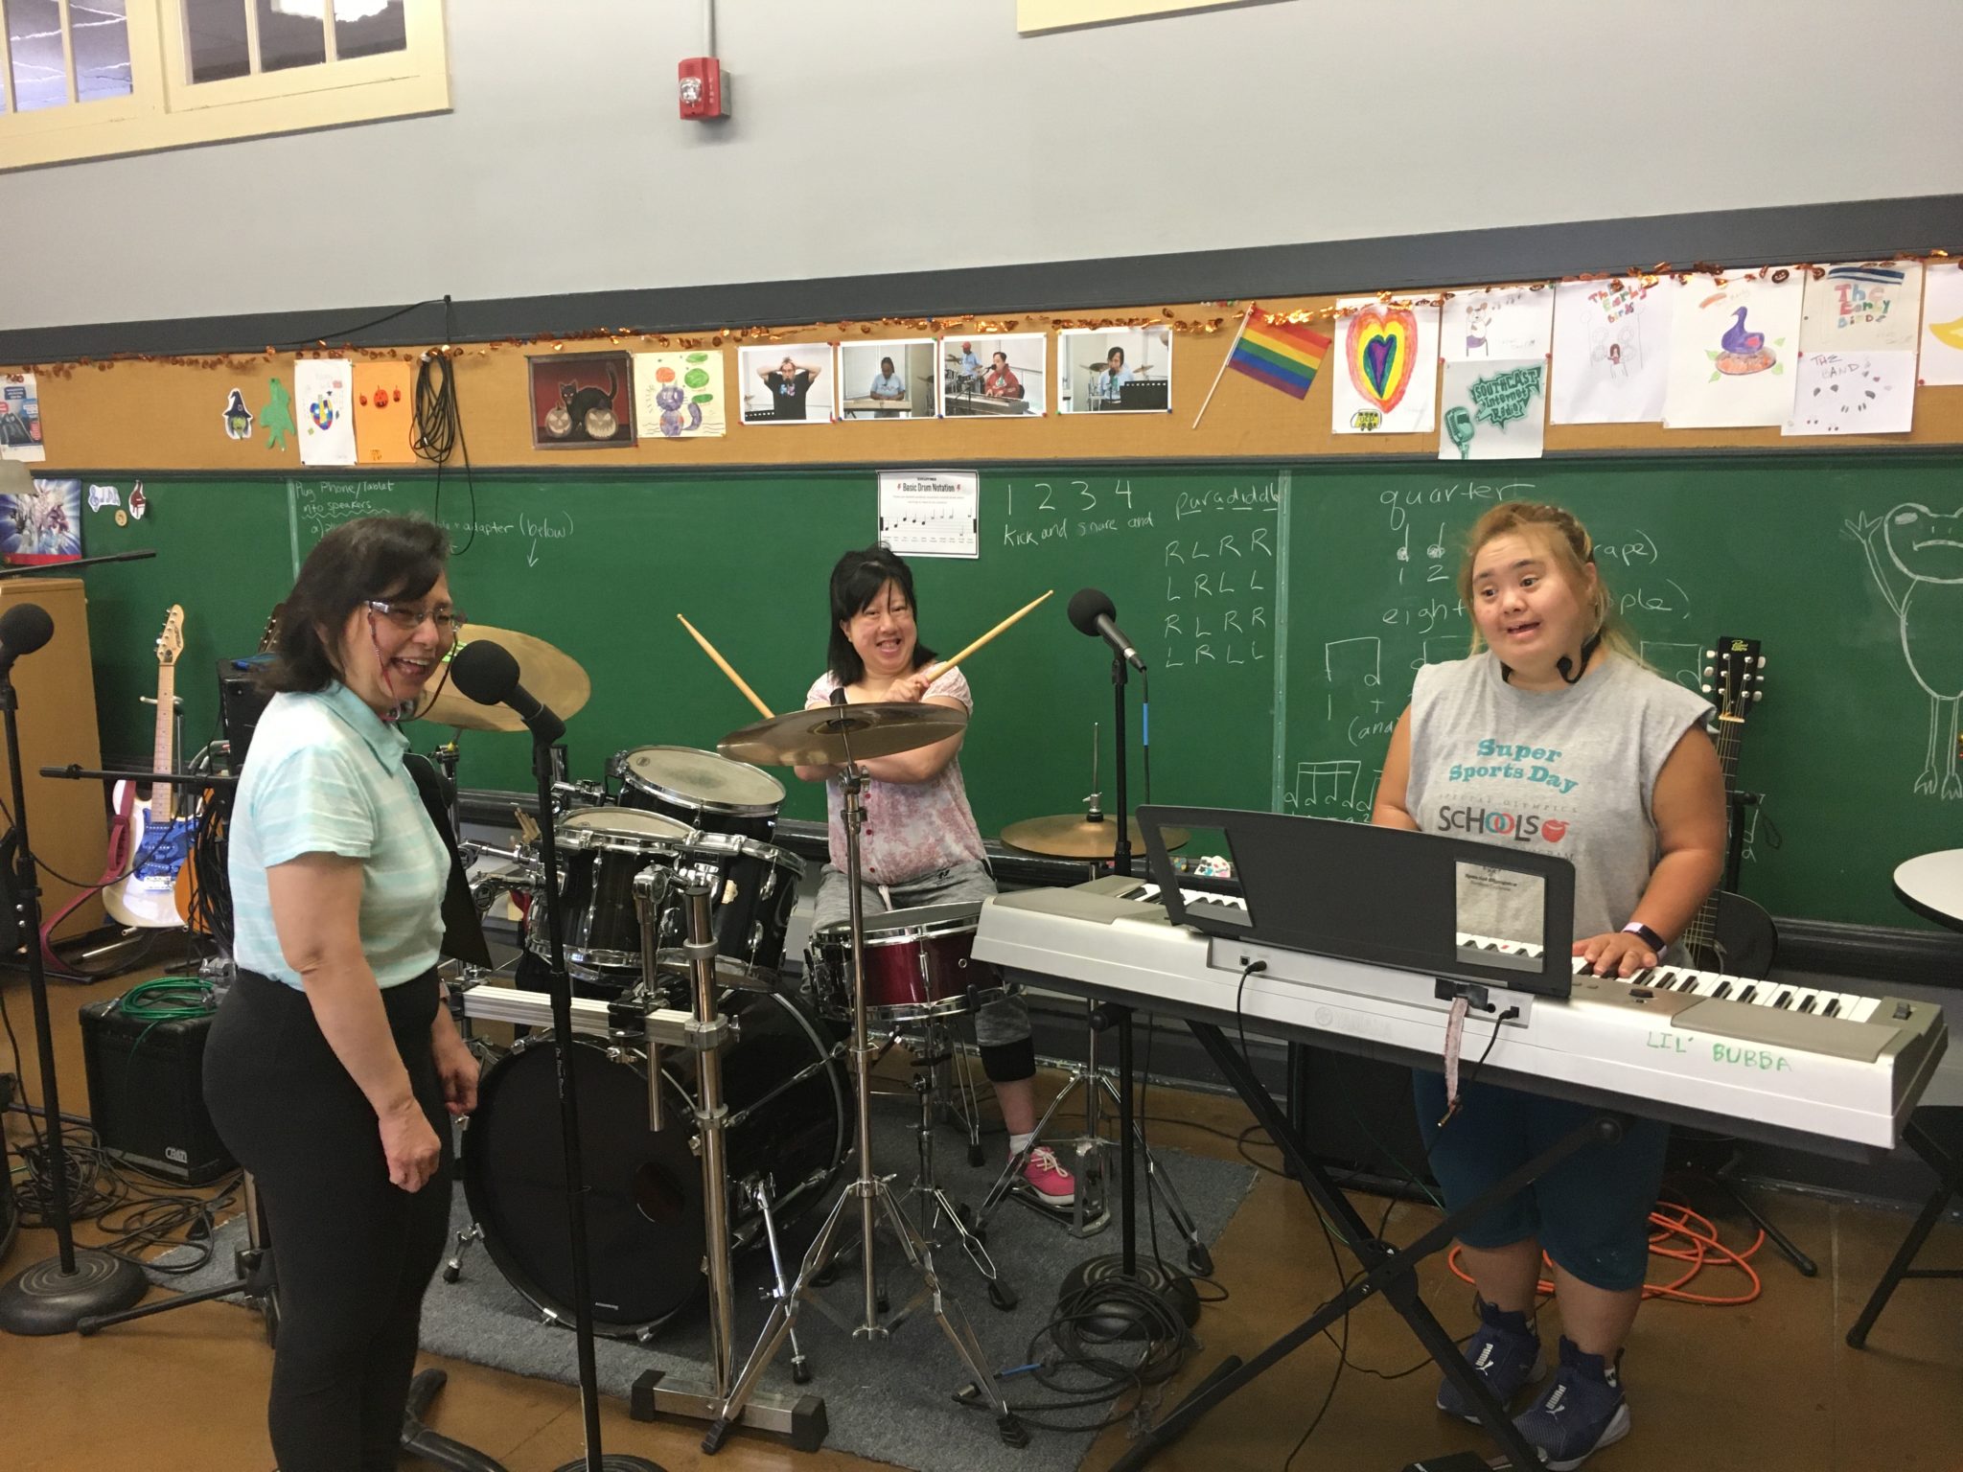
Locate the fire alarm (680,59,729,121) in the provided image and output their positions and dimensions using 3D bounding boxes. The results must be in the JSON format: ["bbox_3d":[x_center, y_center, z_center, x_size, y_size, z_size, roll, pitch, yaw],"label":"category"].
[{"bbox_3d":[-0.678,-1.575,4.012,0.120,0.140,0.060,4,10,25],"label":"fire alarm"}]

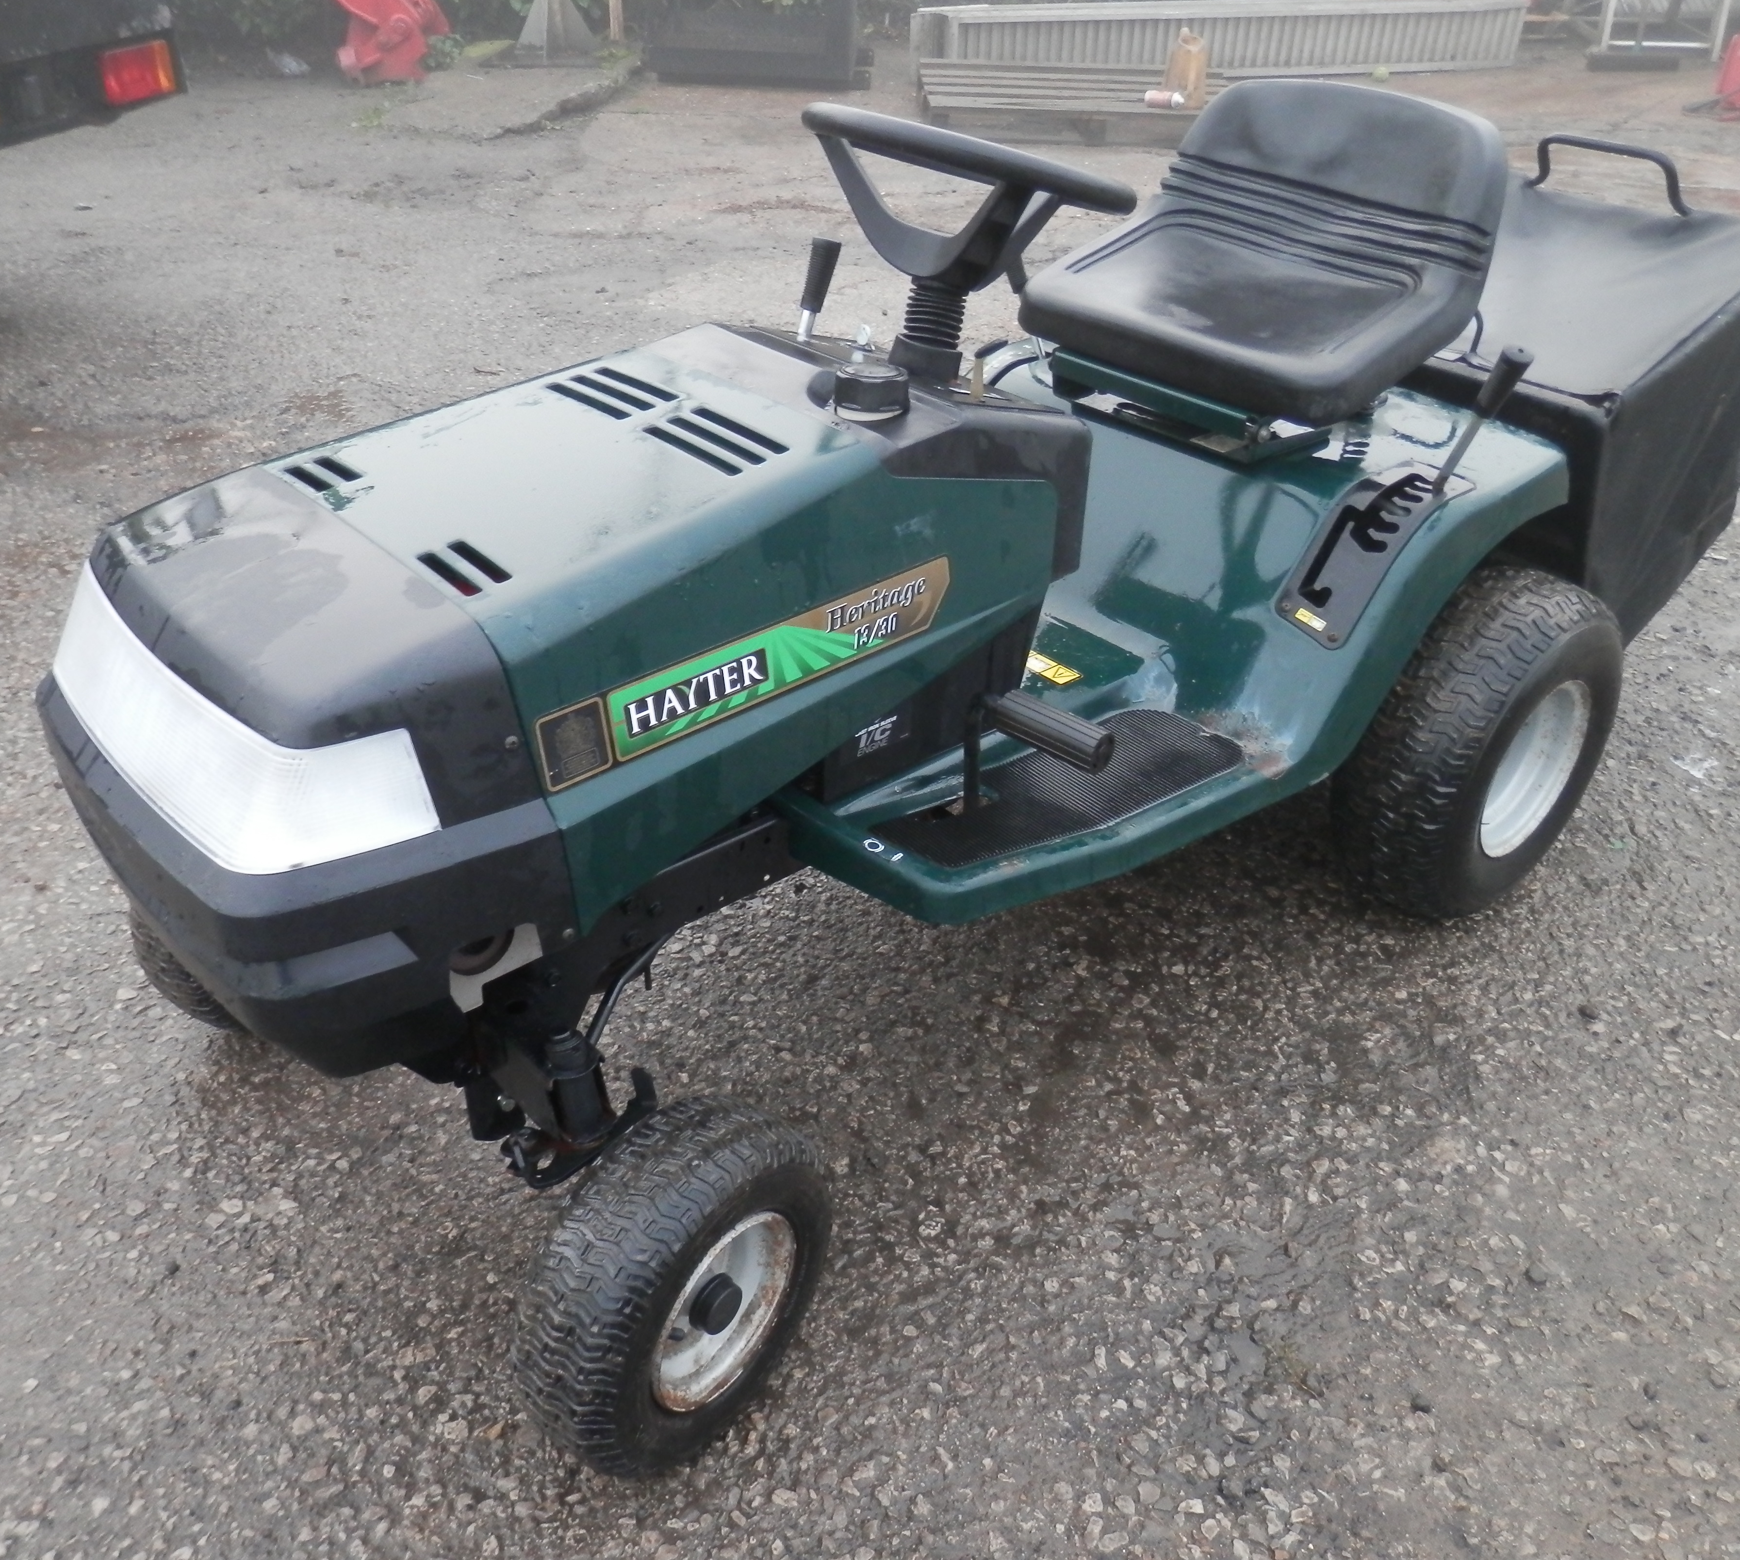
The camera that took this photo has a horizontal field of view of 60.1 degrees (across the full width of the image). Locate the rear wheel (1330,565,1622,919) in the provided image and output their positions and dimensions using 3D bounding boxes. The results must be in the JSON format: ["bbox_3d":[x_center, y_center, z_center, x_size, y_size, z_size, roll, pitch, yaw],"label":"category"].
[{"bbox_3d":[0.762,-0.043,1.880,0.445,0.445,0.163,-26,40,-33],"label":"rear wheel"}]

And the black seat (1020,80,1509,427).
[{"bbox_3d":[0.478,-0.664,1.836,0.380,0.307,0.474,-26,40,-33],"label":"black seat"}]

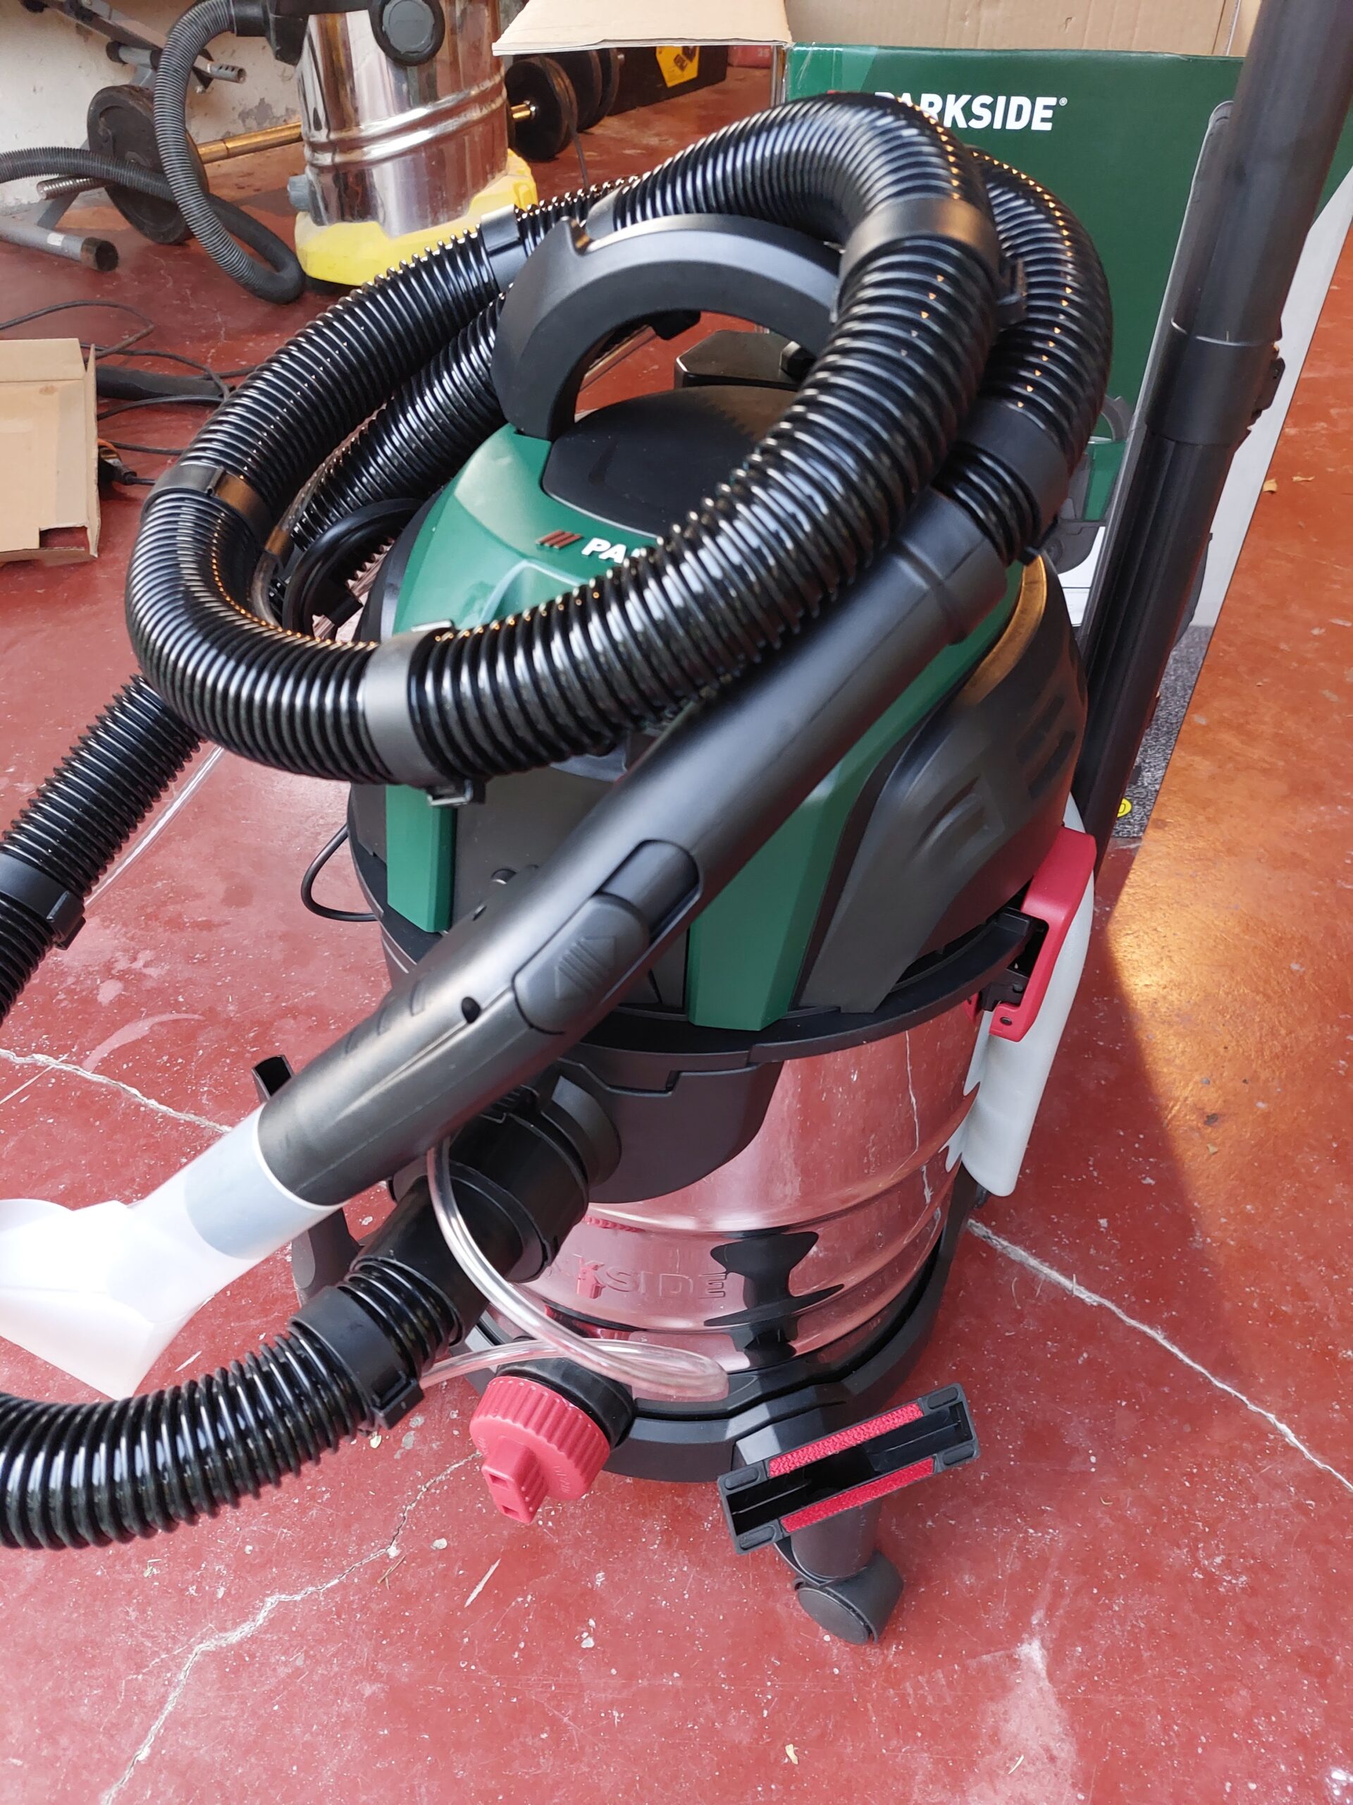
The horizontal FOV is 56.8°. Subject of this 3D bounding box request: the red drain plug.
[{"bbox_3d":[-0.068,0.251,0.568,0.064,0.064,0.036,17,46,17],"label":"red drain plug"}]

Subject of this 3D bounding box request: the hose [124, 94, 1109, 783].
[{"bbox_3d":[-0.017,-0.210,0.506,0.410,0.205,0.395,0,43,0],"label":"hose"}]

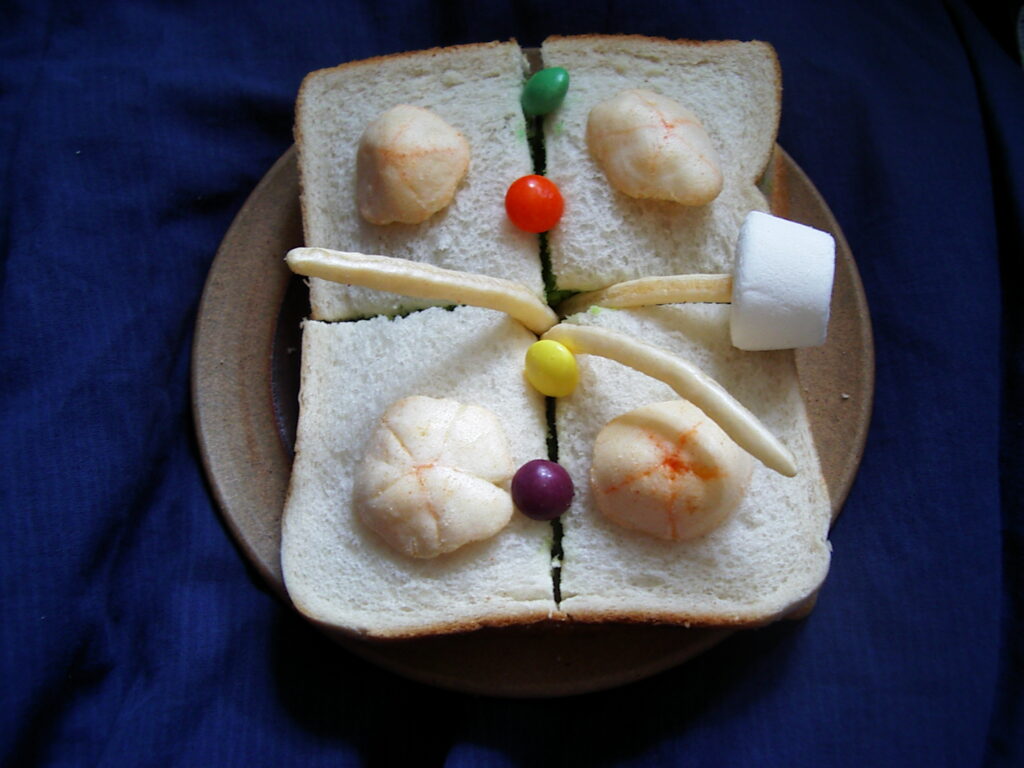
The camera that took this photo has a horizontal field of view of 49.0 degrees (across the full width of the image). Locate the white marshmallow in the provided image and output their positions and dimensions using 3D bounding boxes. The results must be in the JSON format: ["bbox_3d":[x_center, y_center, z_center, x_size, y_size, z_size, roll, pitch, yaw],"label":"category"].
[{"bbox_3d":[0.057,-0.021,0.235,0.021,0.028,0.028,5,74,-7],"label":"white marshmallow"}]

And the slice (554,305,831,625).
[{"bbox_3d":[0.037,0.018,0.245,0.056,0.014,0.069,-1,74,2],"label":"slice"}]

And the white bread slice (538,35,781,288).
[{"bbox_3d":[0.037,-0.049,0.264,0.055,0.014,0.066,-1,74,2],"label":"white bread slice"}]

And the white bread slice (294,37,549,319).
[{"bbox_3d":[-0.020,-0.047,0.267,0.056,0.014,0.067,-1,74,2],"label":"white bread slice"}]

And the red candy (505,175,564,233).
[{"bbox_3d":[0.005,-0.040,0.251,0.013,0.009,0.013,-1,74,2],"label":"red candy"}]

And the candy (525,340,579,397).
[{"bbox_3d":[0.008,-0.003,0.240,0.013,0.009,0.013,-8,98,24],"label":"candy"}]

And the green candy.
[{"bbox_3d":[0.008,-0.067,0.259,0.013,0.013,0.009,-44,105,0],"label":"green candy"}]

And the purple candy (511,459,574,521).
[{"bbox_3d":[0.006,0.022,0.233,0.013,0.009,0.013,-1,74,2],"label":"purple candy"}]

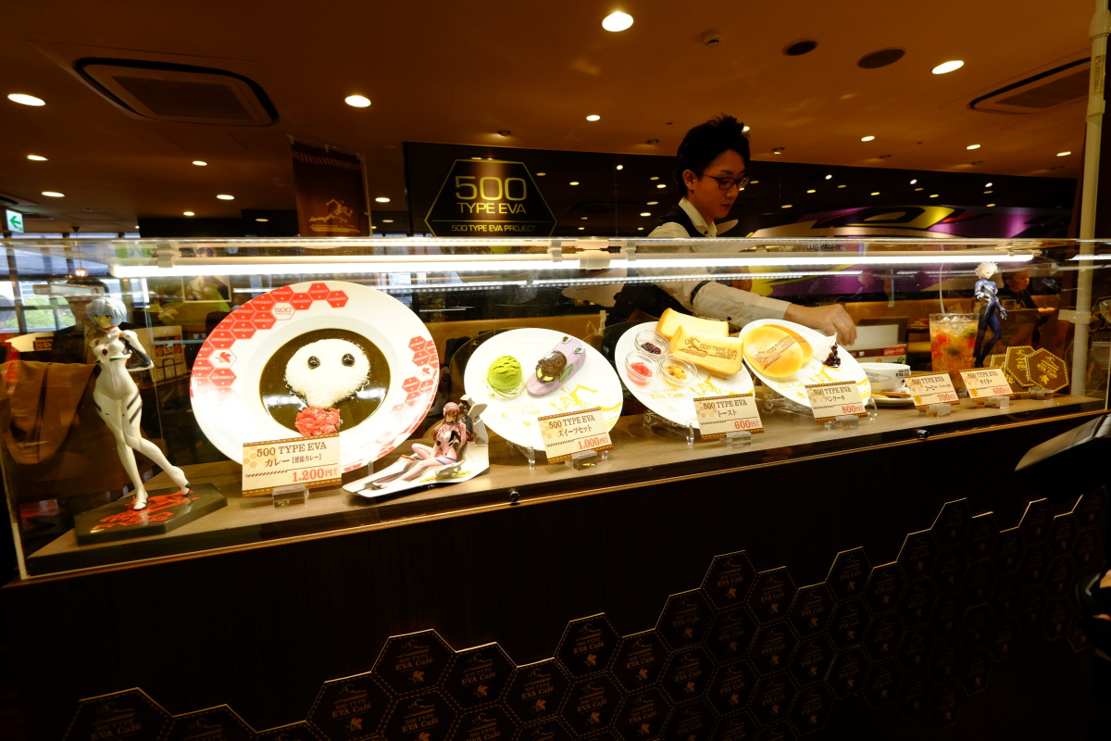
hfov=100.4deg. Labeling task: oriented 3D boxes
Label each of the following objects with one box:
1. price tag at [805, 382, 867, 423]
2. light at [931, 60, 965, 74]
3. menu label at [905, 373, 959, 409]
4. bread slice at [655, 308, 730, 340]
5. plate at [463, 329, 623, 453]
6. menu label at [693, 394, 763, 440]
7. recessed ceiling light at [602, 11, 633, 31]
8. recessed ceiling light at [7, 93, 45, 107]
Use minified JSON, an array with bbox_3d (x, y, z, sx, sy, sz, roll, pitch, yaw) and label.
[{"bbox_3d":[0.413,0.046,0.680,0.091,0.055,0.004,-5,-17,-16],"label":"price tag"},{"bbox_3d":[2.370,-1.836,2.793,0.145,0.030,0.145,-5,7,-16],"label":"light"},{"bbox_3d":[0.595,0.032,0.730,0.091,0.055,0.004,-5,-17,-16],"label":"menu label"},{"bbox_3d":[0.228,-0.065,0.765,0.105,0.055,0.027,7,-13,-10],"label":"bread slice"},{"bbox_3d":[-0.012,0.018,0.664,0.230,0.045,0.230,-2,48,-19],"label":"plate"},{"bbox_3d":[0.231,0.061,0.618,0.091,0.055,0.004,-5,-17,-16],"label":"menu label"},{"bbox_3d":[0.297,-1.667,2.208,0.145,0.030,0.145,-3,7,0],"label":"recessed ceiling light"},{"bbox_3d":[-3.039,-1.560,2.659,0.145,0.030,0.145,-5,7,-16],"label":"recessed ceiling light"}]

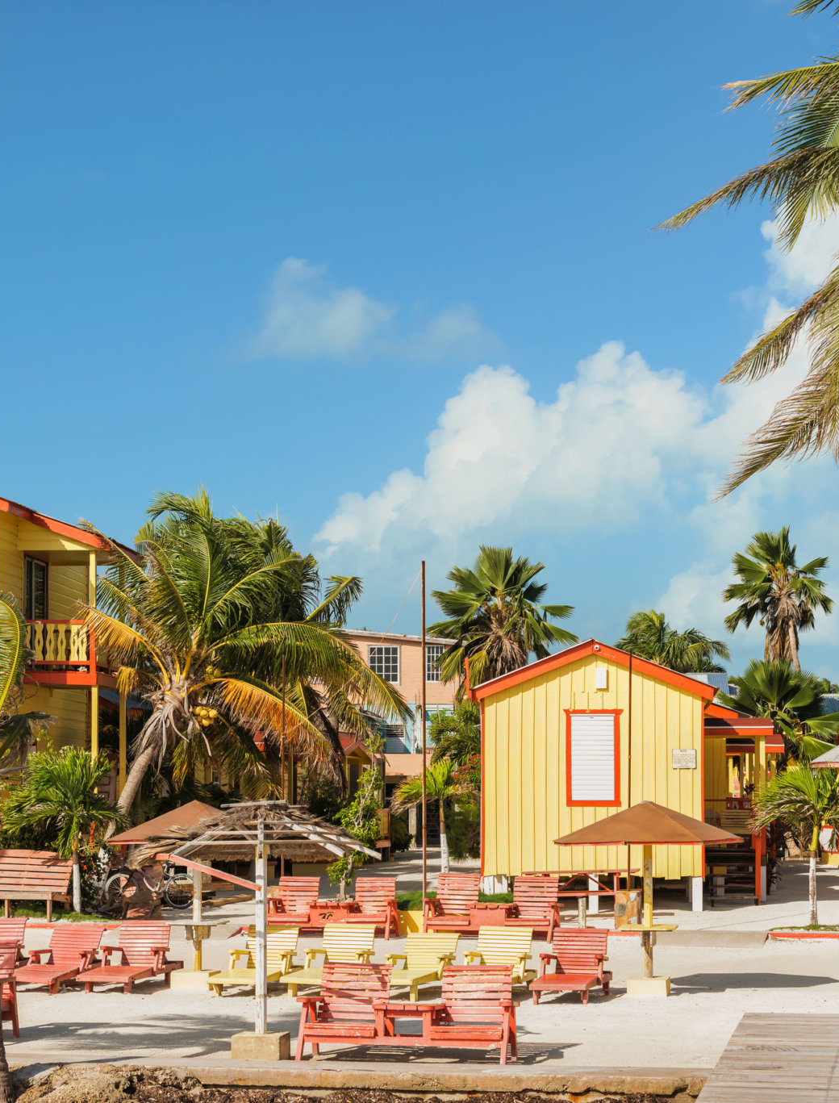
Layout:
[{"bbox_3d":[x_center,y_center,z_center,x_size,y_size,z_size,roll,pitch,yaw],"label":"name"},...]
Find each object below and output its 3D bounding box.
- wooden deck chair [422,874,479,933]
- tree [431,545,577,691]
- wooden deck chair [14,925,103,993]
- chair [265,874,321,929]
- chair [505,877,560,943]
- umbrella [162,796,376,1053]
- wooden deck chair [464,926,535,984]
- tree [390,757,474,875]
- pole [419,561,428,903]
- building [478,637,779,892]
[{"bbox_3d":[0.458,4.926,31.900,0.680,0.920,0.820,-1,-6,13],"label":"wooden deck chair"},{"bbox_3d":[2.042,3.836,55.897,3.500,8.000,3.500,0,-6,0],"label":"tree"},{"bbox_3d":[-3.930,4.364,24.634,0.720,0.720,1.850,-1,-6,11],"label":"wooden deck chair"},{"bbox_3d":[-1.780,4.996,32.300,0.680,0.900,0.820,-1,-6,13],"label":"chair"},{"bbox_3d":[1.573,4.924,31.600,0.680,0.920,0.820,-1,-6,13],"label":"chair"},{"bbox_3d":[-1.316,3.054,18.586,1.900,2.100,1.900,0,-6,0],"label":"umbrella"},{"bbox_3d":[0.780,4.652,26.287,0.700,0.740,1.600,-1,-5,15],"label":"wooden deck chair"},{"bbox_3d":[0.250,4.716,38.521,1.500,2.550,1.500,0,-6,0],"label":"tree"},{"bbox_3d":[0.057,2.865,33.281,0.080,5.450,0.080,0,-6,0],"label":"pole"},{"bbox_3d":[4.237,4.288,43.771,4.950,4.750,7.000,-1,-6,12],"label":"building"}]

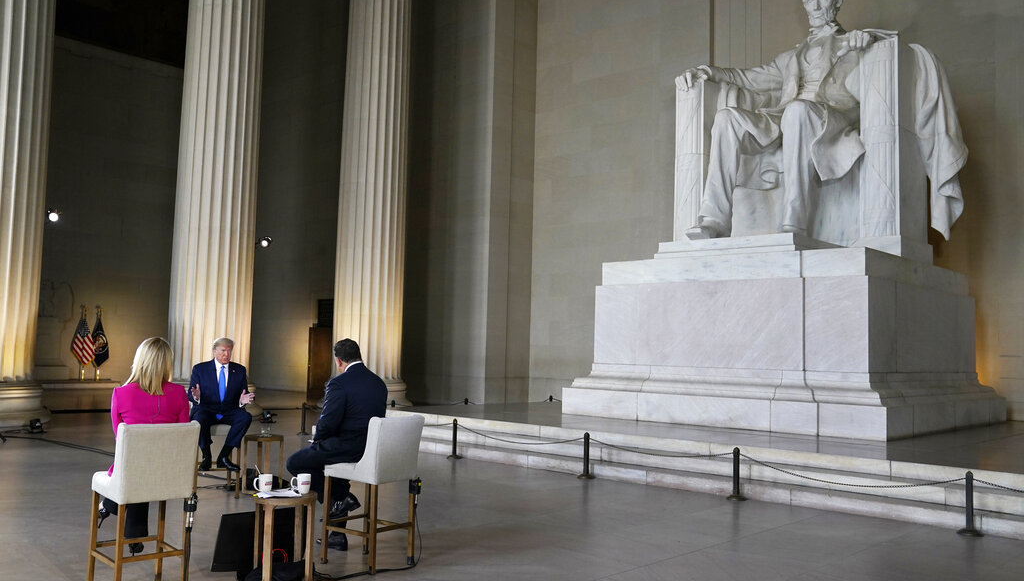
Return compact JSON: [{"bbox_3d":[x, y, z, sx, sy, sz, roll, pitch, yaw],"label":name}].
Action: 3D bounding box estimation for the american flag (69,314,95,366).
[{"bbox_3d":[-14.344,1.636,28.500,0.350,1.740,0.780,-2,-6,43],"label":"american flag"}]

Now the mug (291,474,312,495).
[{"bbox_3d":[-1.408,1.302,5.737,0.130,0.120,0.090,4,-5,-27],"label":"mug"}]

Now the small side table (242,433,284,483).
[{"bbox_3d":[-2.692,1.889,9.239,0.405,0.610,0.405,-2,-6,43],"label":"small side table"}]

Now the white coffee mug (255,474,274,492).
[{"bbox_3d":[-1.684,1.301,5.781,0.130,0.115,0.090,5,-6,-42],"label":"white coffee mug"}]

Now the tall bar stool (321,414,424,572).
[{"bbox_3d":[-1.034,1.476,6.356,0.570,1.090,0.500,-2,-5,37],"label":"tall bar stool"}]

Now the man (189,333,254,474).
[{"bbox_3d":[-3.056,1.206,9.069,0.660,1.380,0.760,3,-4,-21],"label":"man"}]

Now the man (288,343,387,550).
[{"bbox_3d":[-1.312,1.207,6.611,0.860,1.660,0.580,-2,-5,40],"label":"man"}]

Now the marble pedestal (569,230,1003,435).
[{"bbox_3d":[5.193,0.837,15.946,5.700,3.040,6.330,-2,-6,43],"label":"marble pedestal"}]

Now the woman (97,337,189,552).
[{"bbox_3d":[-2.419,1.012,5.529,0.520,1.410,0.760,5,-5,-38],"label":"woman"}]

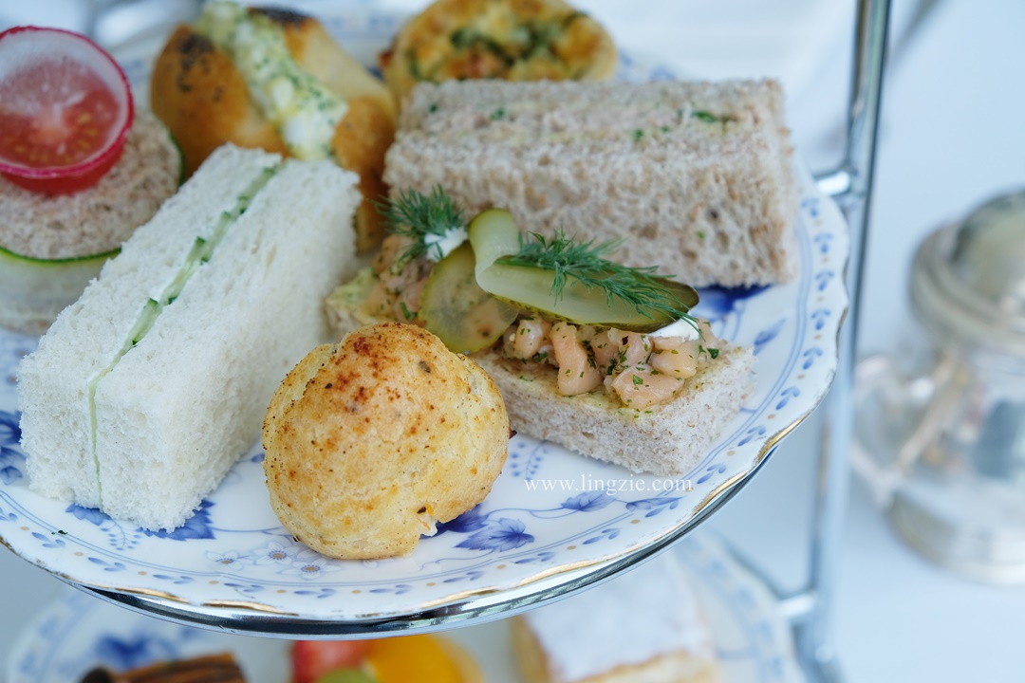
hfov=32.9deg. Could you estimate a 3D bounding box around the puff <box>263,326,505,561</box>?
[{"bbox_3d":[-0.023,0.018,0.322,0.045,0.042,0.045,-2,40,0],"label":"puff"}]

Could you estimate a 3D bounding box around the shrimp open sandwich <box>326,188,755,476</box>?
[{"bbox_3d":[0.004,-0.005,0.358,0.081,0.030,0.033,22,45,26],"label":"shrimp open sandwich"}]

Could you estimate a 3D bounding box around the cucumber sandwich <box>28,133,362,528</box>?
[{"bbox_3d":[-0.063,-0.003,0.358,0.031,0.030,0.080,15,43,20],"label":"cucumber sandwich"}]

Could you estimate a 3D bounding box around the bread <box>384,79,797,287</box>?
[{"bbox_3d":[0.018,-0.035,0.391,0.085,0.032,0.034,0,40,3],"label":"bread"}]

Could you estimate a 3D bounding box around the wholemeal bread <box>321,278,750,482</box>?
[{"bbox_3d":[0.004,0.001,0.363,0.081,0.014,0.032,22,45,26],"label":"wholemeal bread"}]

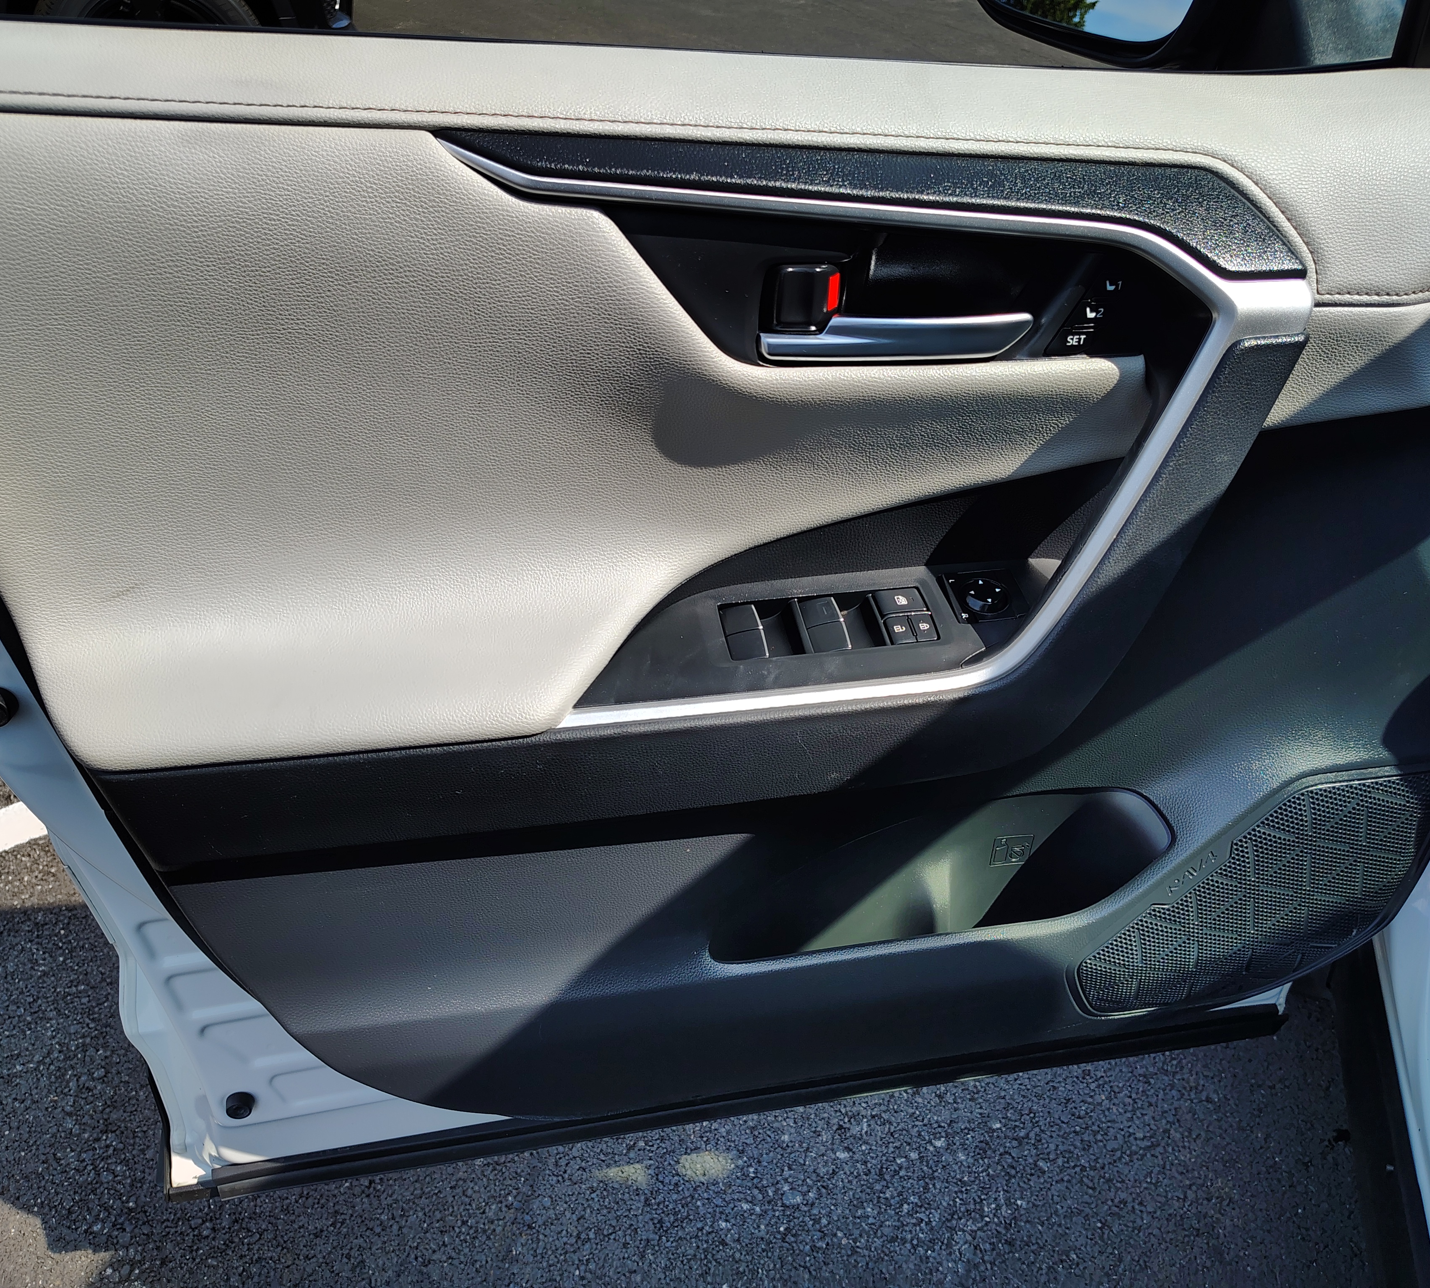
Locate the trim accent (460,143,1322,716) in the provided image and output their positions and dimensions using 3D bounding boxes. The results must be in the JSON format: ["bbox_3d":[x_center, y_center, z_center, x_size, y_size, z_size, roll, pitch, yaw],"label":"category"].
[{"bbox_3d":[0.095,-0.097,0.574,0.415,0.284,0.085,-6,41,-6],"label":"trim accent"}]

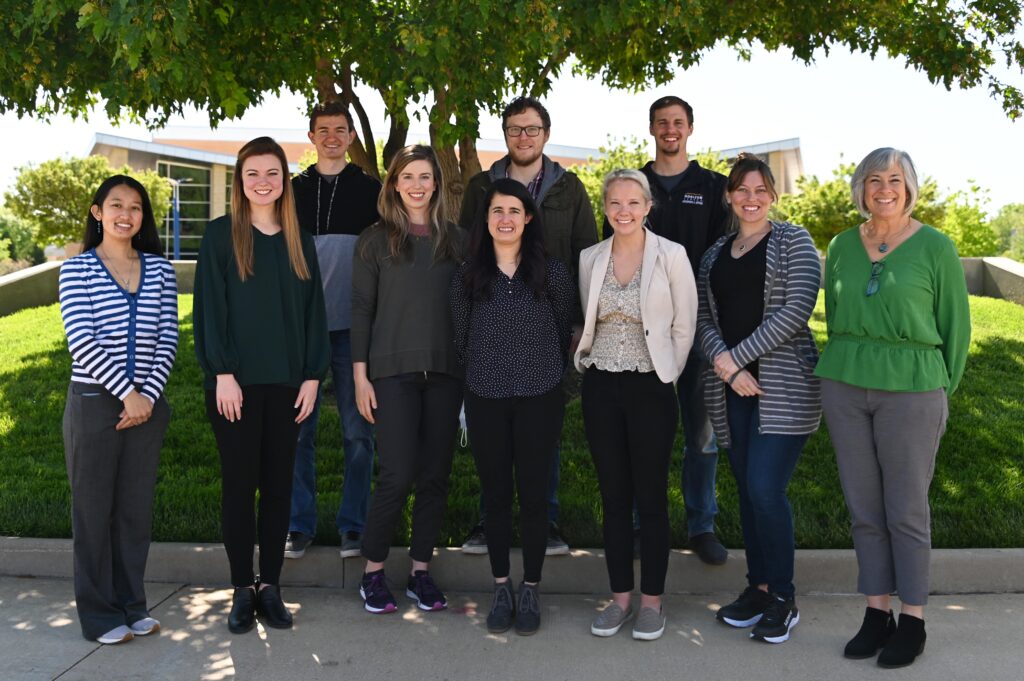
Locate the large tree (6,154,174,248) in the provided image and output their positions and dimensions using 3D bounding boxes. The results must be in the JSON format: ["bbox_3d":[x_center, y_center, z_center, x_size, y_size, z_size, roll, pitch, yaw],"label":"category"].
[{"bbox_3d":[-9.320,-2.202,21.896,3.700,3.699,3.600,0,4,0],"label":"large tree"}]

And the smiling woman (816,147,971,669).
[{"bbox_3d":[1.256,0.214,3.275,0.470,1.680,0.340,3,5,34],"label":"smiling woman"}]

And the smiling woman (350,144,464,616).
[{"bbox_3d":[-0.393,0.159,3.773,0.460,1.740,0.310,-1,4,-15],"label":"smiling woman"}]

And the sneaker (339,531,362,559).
[{"bbox_3d":[-0.648,0.786,4.061,0.110,0.115,0.290,-1,4,-7],"label":"sneaker"}]

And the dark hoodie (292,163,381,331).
[{"bbox_3d":[-0.722,-0.374,4.023,0.490,0.693,0.280,-1,4,-7],"label":"dark hoodie"}]

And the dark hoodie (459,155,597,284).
[{"bbox_3d":[0.067,-0.366,4.034,0.570,0.775,0.310,0,4,0],"label":"dark hoodie"}]

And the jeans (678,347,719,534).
[{"bbox_3d":[0.642,0.384,4.029,0.389,0.851,0.270,0,4,0],"label":"jeans"}]

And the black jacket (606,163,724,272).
[{"bbox_3d":[0.630,-0.340,3.970,0.540,0.730,0.300,0,3,7],"label":"black jacket"}]

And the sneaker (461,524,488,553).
[{"bbox_3d":[-0.114,0.788,4.134,0.110,0.125,0.300,2,5,22],"label":"sneaker"}]

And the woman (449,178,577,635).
[{"bbox_3d":[0.002,0.228,3.577,0.450,1.607,0.310,0,4,0],"label":"woman"}]

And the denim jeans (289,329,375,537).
[{"bbox_3d":[-0.730,0.355,4.035,0.361,0.905,0.270,0,4,-5],"label":"denim jeans"}]

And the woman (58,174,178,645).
[{"bbox_3d":[-1.376,0.246,3.486,0.420,1.610,0.300,-2,5,-30],"label":"woman"}]

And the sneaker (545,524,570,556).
[{"bbox_3d":[0.155,0.789,4.116,0.110,0.125,0.300,-2,5,-20],"label":"sneaker"}]

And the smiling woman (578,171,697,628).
[{"bbox_3d":[0.441,0.217,3.526,0.450,1.637,0.330,2,5,20],"label":"smiling woman"}]

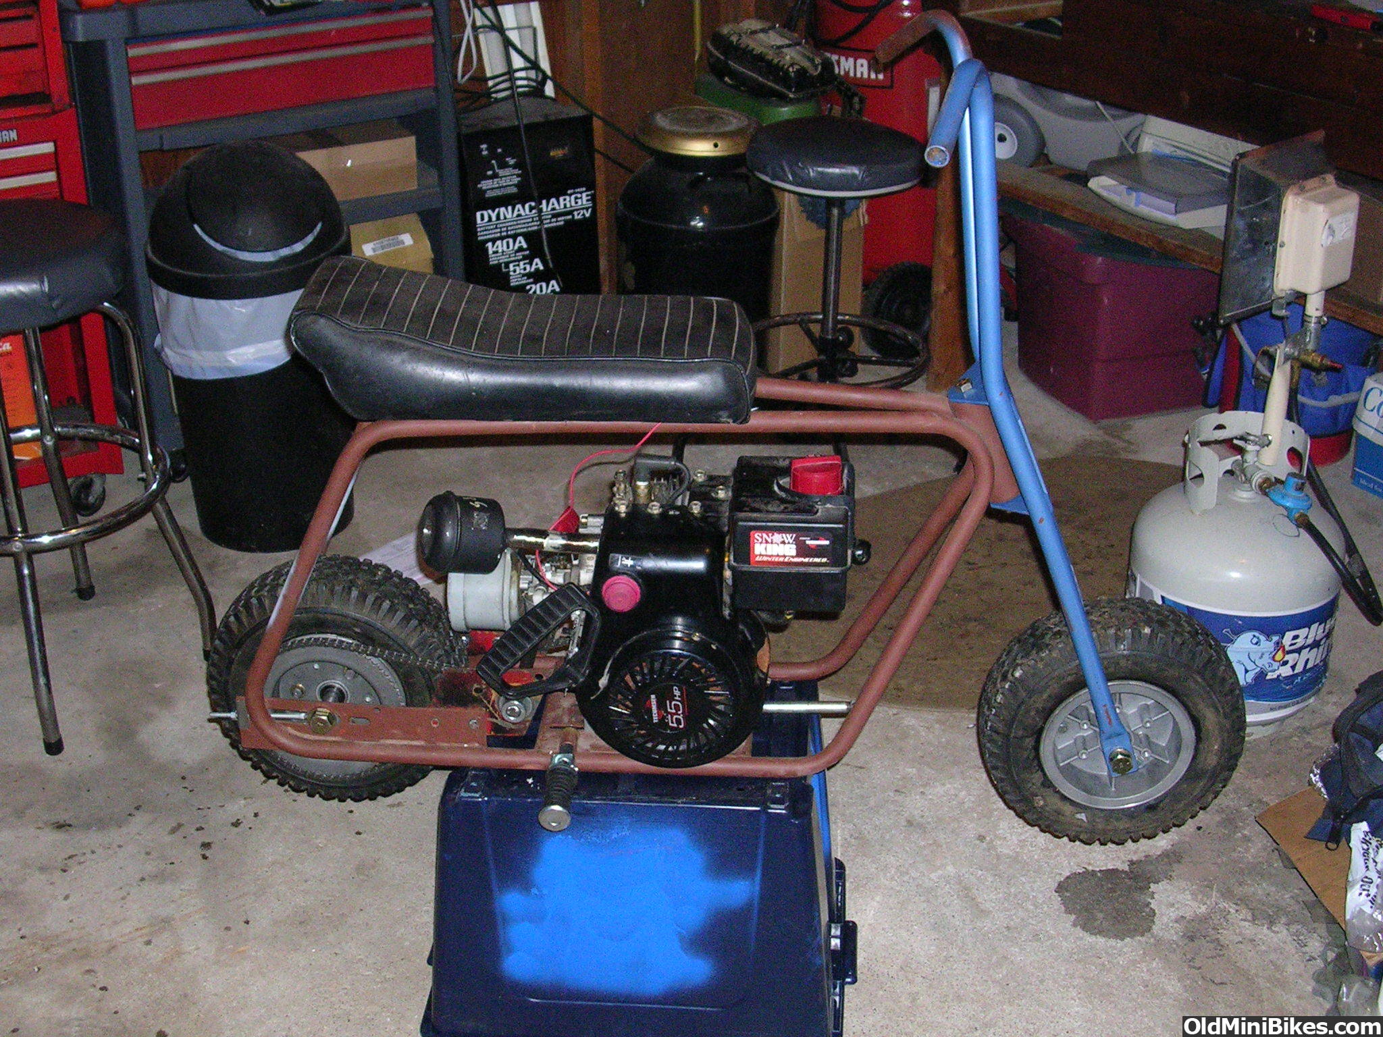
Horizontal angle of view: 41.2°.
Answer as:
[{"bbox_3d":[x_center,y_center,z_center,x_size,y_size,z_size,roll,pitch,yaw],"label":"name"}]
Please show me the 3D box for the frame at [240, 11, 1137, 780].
[{"bbox_3d":[-0.008,-0.118,2.042,1.040,0.830,0.520,1,25,4],"label":"frame"}]

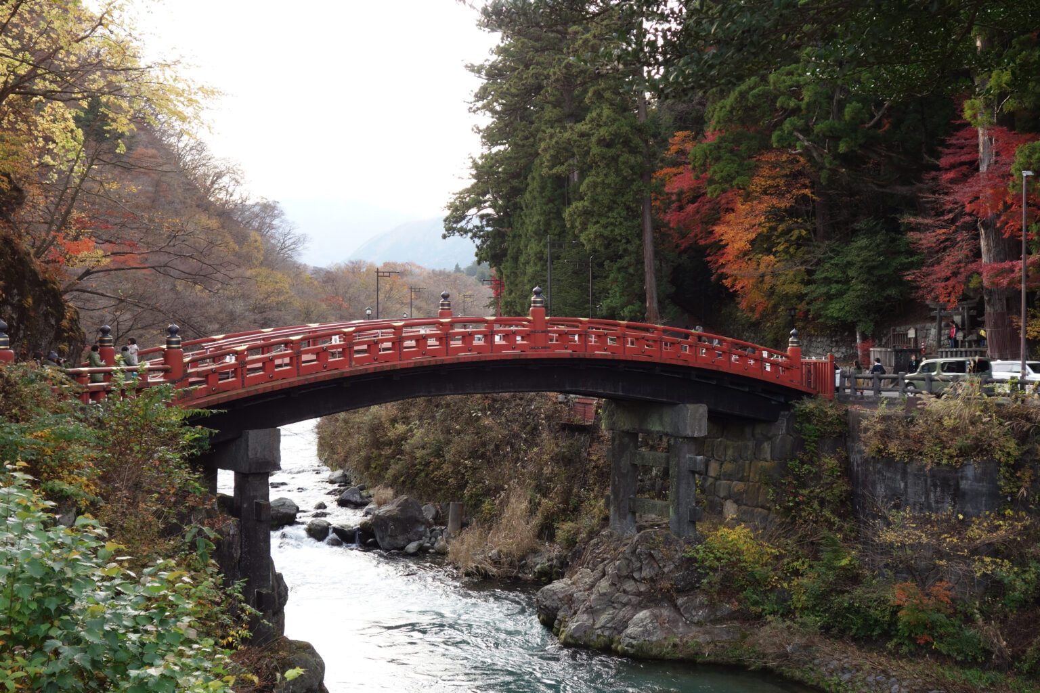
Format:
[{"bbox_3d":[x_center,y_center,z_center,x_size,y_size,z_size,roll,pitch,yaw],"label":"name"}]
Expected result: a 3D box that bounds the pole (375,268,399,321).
[{"bbox_3d":[-10.300,-2.400,100.000,1.900,7.400,0.200,0,0,0],"label":"pole"}]

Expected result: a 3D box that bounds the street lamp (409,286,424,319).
[{"bbox_3d":[-11.100,-2.700,140.000,1.900,7.400,0.200,0,0,0],"label":"street lamp"}]

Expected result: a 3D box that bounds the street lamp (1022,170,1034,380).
[{"bbox_3d":[19.600,-2.300,50.200,0.700,8.900,0.250,0,0,-37],"label":"street lamp"}]

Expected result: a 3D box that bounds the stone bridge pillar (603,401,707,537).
[{"bbox_3d":[5.700,5.150,55.600,1.100,5.650,5.600,0,0,-37],"label":"stone bridge pillar"}]

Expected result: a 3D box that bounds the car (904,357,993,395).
[{"bbox_3d":[18.980,1.280,58.000,1.700,1.650,3.890,0,0,-33],"label":"car"}]

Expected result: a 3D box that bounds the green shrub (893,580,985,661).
[{"bbox_3d":[13.500,8.800,42.200,3.000,2.600,2.400,0,0,0],"label":"green shrub"}]

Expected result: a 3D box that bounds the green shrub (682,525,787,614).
[{"bbox_3d":[8.200,8.550,50.200,3.700,3.300,2.900,0,0,0],"label":"green shrub"}]

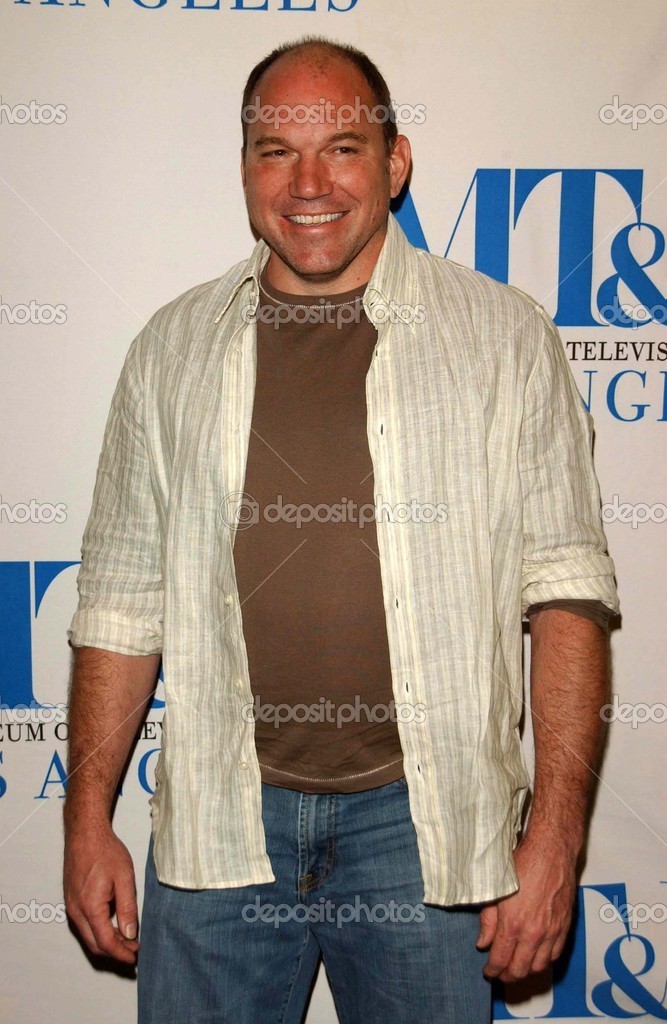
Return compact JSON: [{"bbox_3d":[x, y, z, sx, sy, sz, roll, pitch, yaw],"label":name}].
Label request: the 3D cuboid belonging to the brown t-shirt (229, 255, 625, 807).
[{"bbox_3d":[0.014,0.010,2.060,0.560,0.540,0.280,1,9,8],"label":"brown t-shirt"}]

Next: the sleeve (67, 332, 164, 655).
[{"bbox_3d":[-0.226,-0.020,2.085,0.120,0.330,0.155,8,9,8],"label":"sleeve"}]

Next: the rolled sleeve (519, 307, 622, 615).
[{"bbox_3d":[0.247,-0.053,2.040,0.120,0.320,0.155,-5,9,8],"label":"rolled sleeve"}]

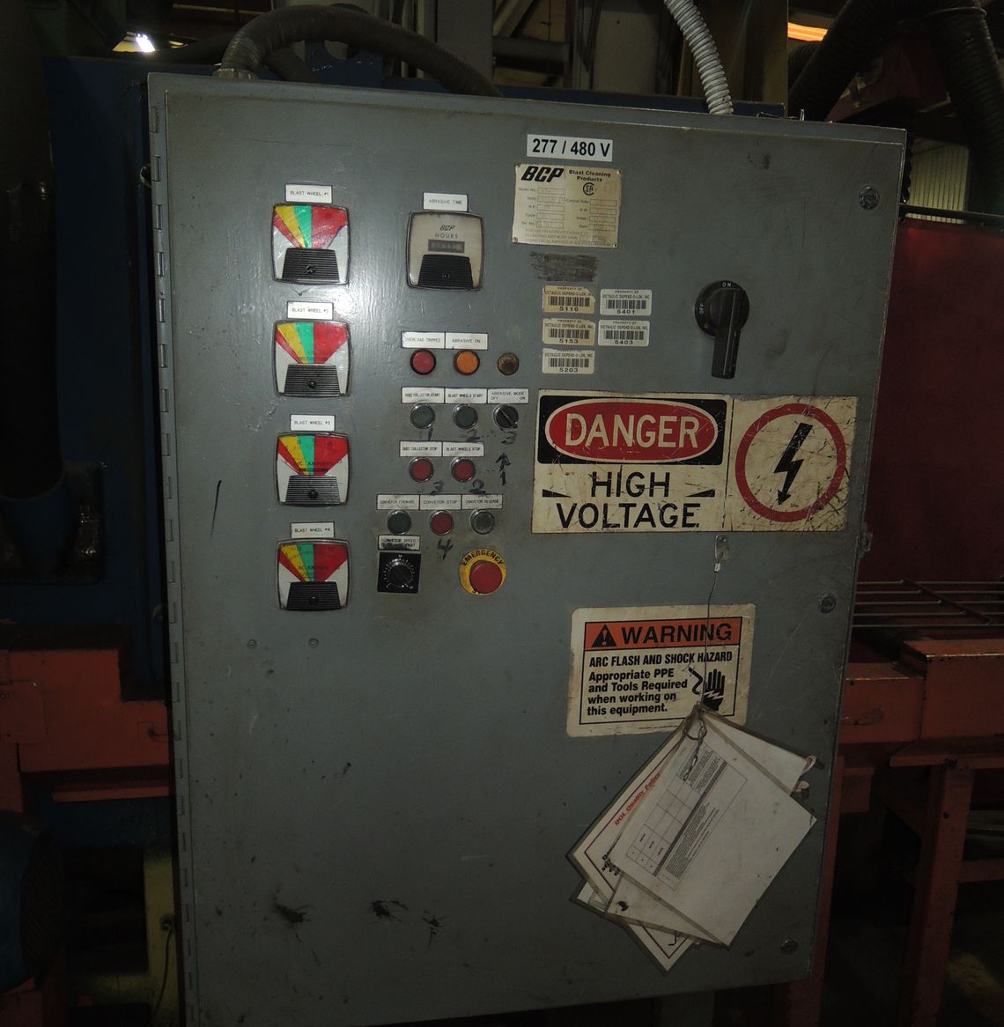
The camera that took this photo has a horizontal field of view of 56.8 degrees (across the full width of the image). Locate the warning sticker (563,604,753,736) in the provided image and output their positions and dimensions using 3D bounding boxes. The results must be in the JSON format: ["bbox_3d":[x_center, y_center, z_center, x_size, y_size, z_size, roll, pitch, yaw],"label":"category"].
[{"bbox_3d":[0.213,0.208,1.230,0.251,0.175,0.004,0,11,-10],"label":"warning sticker"}]

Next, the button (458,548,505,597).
[{"bbox_3d":[-0.021,0.077,1.146,0.060,0.060,0.035,0,11,-10],"label":"button"}]

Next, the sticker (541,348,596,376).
[{"bbox_3d":[0.082,-0.184,1.127,0.065,0.029,0.004,0,11,-10],"label":"sticker"}]

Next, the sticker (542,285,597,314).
[{"bbox_3d":[0.082,-0.256,1.112,0.065,0.030,0.004,0,11,-10],"label":"sticker"}]

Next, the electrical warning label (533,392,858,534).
[{"bbox_3d":[0.251,-0.063,1.182,0.424,0.178,0.004,0,11,-10],"label":"electrical warning label"}]

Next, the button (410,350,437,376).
[{"bbox_3d":[-0.092,-0.178,1.091,0.030,0.030,0.016,0,11,-10],"label":"button"}]

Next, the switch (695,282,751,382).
[{"bbox_3d":[0.273,-0.224,1.131,0.072,0.116,0.046,0,11,-10],"label":"switch"}]

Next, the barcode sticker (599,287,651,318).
[{"bbox_3d":[0.151,-0.256,1.125,0.064,0.030,0.004,0,11,-10],"label":"barcode sticker"}]

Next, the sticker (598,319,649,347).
[{"bbox_3d":[0.150,-0.219,1.132,0.065,0.030,0.004,0,11,-10],"label":"sticker"}]

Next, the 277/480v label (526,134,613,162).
[{"bbox_3d":[0.080,-0.424,1.077,0.102,0.024,0.004,0,11,-10],"label":"277/480v label"}]

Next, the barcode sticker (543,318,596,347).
[{"bbox_3d":[0.082,-0.218,1.120,0.065,0.028,0.004,0,11,-10],"label":"barcode sticker"}]

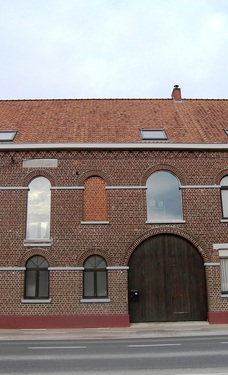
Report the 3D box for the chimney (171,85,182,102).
[{"bbox_3d":[3.590,-5.376,22.457,0.450,1.050,0.500,0,-14,-2],"label":"chimney"}]

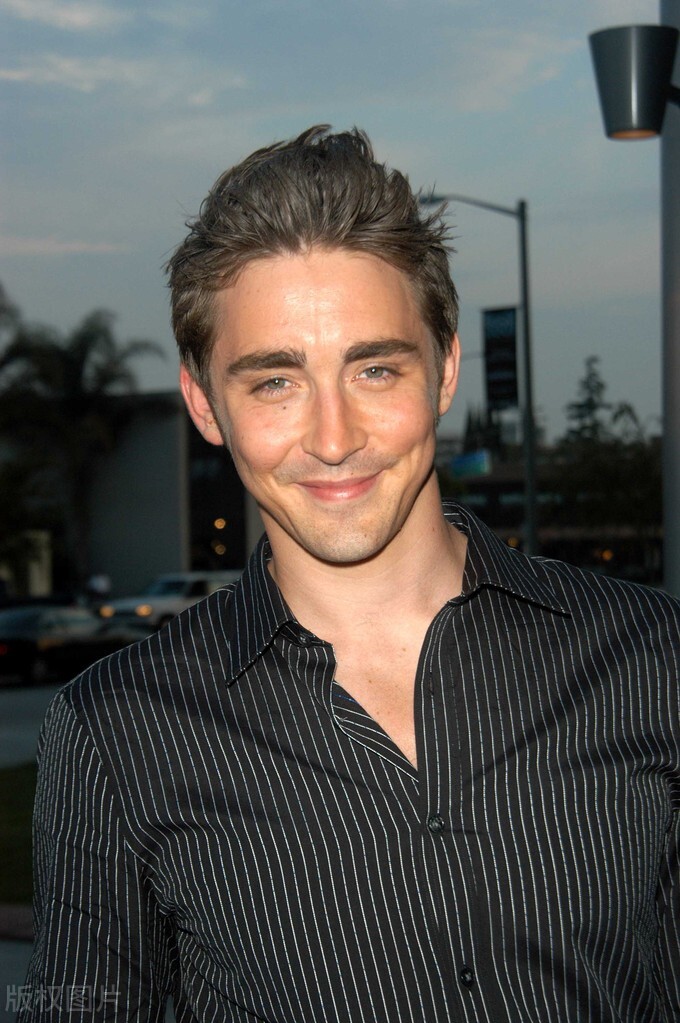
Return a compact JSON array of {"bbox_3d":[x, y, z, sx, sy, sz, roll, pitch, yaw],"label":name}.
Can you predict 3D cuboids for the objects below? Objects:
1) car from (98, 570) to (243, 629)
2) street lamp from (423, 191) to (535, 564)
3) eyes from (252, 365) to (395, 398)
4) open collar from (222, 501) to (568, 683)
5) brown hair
[{"bbox_3d":[-3.877,2.463,53.000,1.850,1.750,4.800,-2,-2,37],"label":"car"},{"bbox_3d":[2.778,-1.625,41.000,2.300,9.300,0.360,-1,-2,0],"label":"street lamp"},{"bbox_3d":[-0.010,-0.086,1.340,0.095,0.015,0.025,-6,5,-2],"label":"eyes"},{"bbox_3d":[0.034,0.054,1.450,0.240,0.115,0.165,-9,2,-5],"label":"open collar"},{"bbox_3d":[-0.018,-0.171,1.430,0.195,0.205,0.215,-6,6,-2],"label":"brown hair"}]

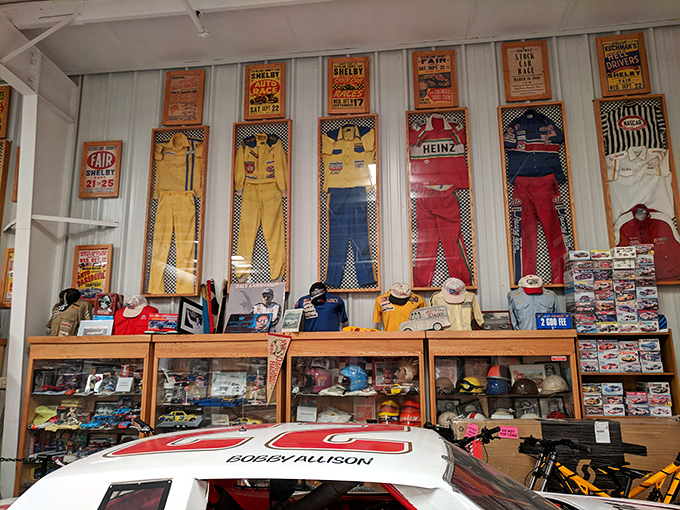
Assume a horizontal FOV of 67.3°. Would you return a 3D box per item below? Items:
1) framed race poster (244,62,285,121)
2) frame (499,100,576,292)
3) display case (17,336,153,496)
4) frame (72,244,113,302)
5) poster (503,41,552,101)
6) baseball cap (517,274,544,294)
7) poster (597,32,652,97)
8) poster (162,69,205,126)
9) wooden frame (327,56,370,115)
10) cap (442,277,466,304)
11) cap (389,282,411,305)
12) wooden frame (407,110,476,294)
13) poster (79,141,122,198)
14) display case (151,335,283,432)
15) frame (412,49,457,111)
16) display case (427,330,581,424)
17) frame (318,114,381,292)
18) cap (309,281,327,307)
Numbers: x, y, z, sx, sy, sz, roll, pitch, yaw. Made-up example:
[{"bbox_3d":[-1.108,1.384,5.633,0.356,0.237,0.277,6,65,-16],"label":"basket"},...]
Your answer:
[{"bbox_3d":[-0.811,-1.768,5.530,0.447,0.645,0.027,-2,-10,7],"label":"framed race poster"},{"bbox_3d":[1.903,-0.589,4.912,0.607,1.821,0.078,-2,-11,8],"label":"frame"},{"bbox_3d":[-2.266,1.684,4.804,1.224,1.800,0.550,-2,-11,8],"label":"display case"},{"bbox_3d":[-2.630,0.209,5.422,0.435,0.626,0.030,-2,-11,8],"label":"frame"},{"bbox_3d":[1.902,-1.871,5.197,0.447,0.645,0.027,-2,-10,7],"label":"poster"},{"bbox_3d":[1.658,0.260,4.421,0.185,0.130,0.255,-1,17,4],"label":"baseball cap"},{"bbox_3d":[2.800,-1.876,5.048,0.435,0.626,0.030,-2,-11,8],"label":"poster"},{"bbox_3d":[-1.721,-1.738,5.643,0.447,0.645,0.027,-2,-10,7],"label":"poster"},{"bbox_3d":[0.092,-1.793,5.409,0.435,0.626,0.030,-1,-10,8],"label":"wooden frame"},{"bbox_3d":[1.005,0.315,4.492,0.205,0.145,0.260,-1,30,3],"label":"cap"},{"bbox_3d":[0.538,0.348,4.581,0.195,0.140,0.250,-2,31,11],"label":"cap"},{"bbox_3d":[0.986,-0.557,5.031,0.612,1.818,0.080,-2,-10,7],"label":"wooden frame"},{"bbox_3d":[-2.624,-0.942,5.614,0.447,0.645,0.027,-2,-10,7],"label":"poster"},{"bbox_3d":[-1.045,1.640,4.642,1.218,1.800,0.550,-2,-11,8],"label":"display case"},{"bbox_3d":[0.992,-1.825,5.306,0.447,0.645,0.027,-2,-10,7],"label":"frame"},{"bbox_3d":[1.373,1.563,4.323,1.210,1.800,0.520,-2,-10,7],"label":"display case"},{"bbox_3d":[0.091,-0.534,5.154,0.607,1.821,0.078,-2,-11,8],"label":"frame"},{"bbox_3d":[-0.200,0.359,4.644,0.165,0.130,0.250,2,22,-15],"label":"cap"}]

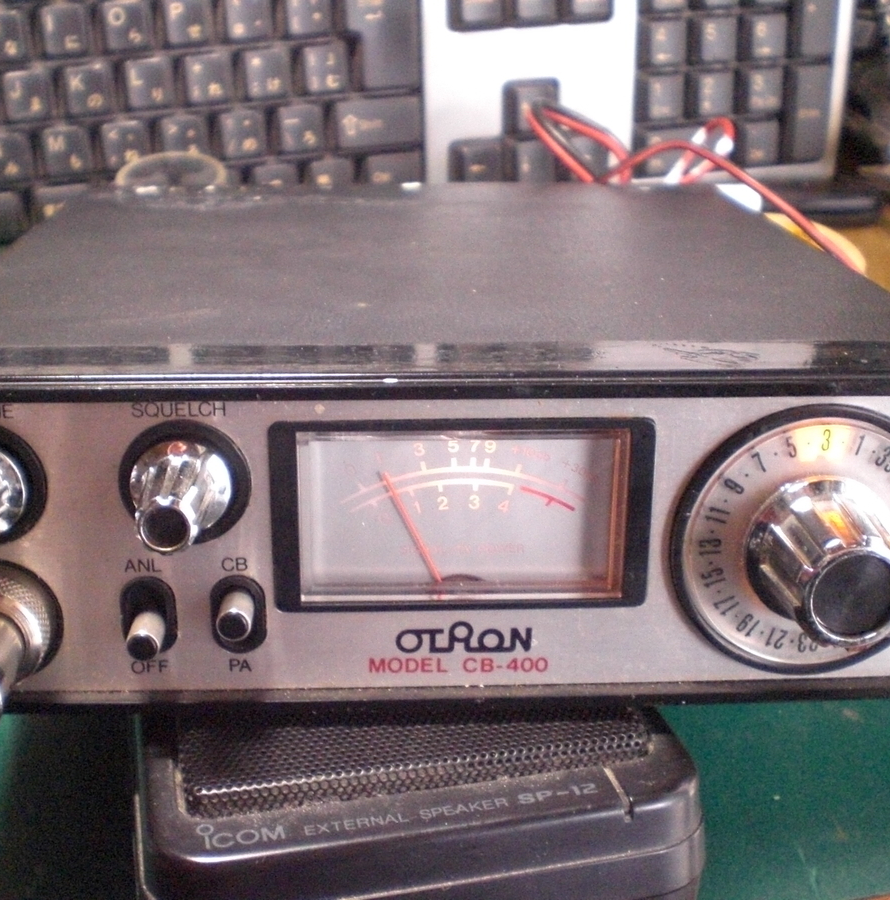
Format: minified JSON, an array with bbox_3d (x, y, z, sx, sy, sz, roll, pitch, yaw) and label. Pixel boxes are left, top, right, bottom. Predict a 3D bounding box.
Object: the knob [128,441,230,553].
[{"bbox_3d":[-0.040,0.008,0.196,0.015,0.015,0.017,0,20,-3],"label":"knob"}]

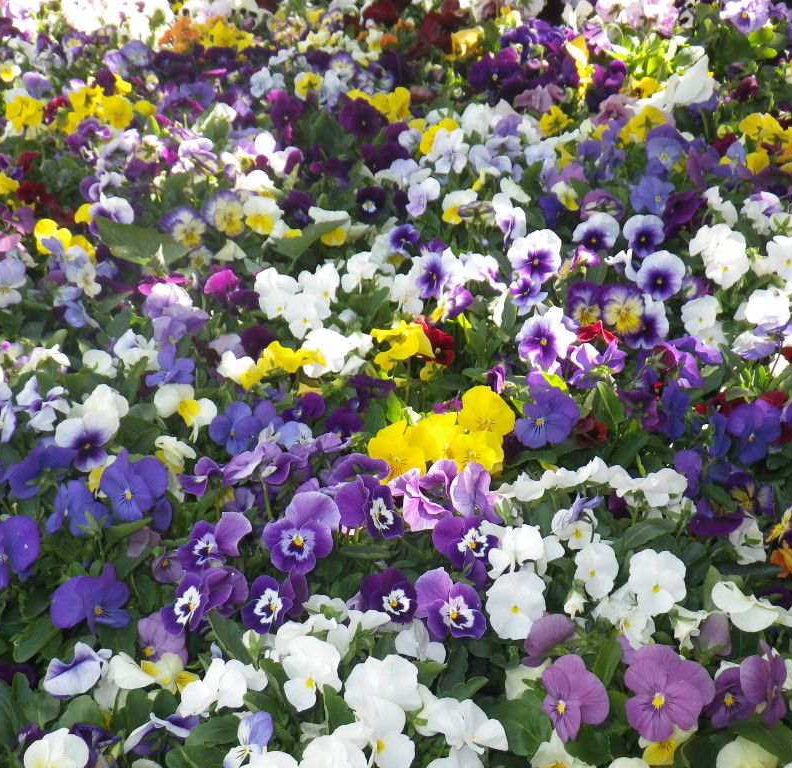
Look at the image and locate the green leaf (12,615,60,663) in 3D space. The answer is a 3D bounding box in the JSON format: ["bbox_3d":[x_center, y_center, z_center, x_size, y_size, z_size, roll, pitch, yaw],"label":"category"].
[{"bbox_3d":[-0.298,0.211,0.834,0.028,0.012,0.058,16,41,24],"label":"green leaf"}]

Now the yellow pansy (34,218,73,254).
[{"bbox_3d":[-0.450,-0.194,1.322,0.049,0.047,0.022,-4,3,-19],"label":"yellow pansy"}]

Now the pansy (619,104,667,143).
[{"bbox_3d":[0.306,-0.321,1.250,0.056,0.052,0.025,-6,26,3],"label":"pansy"}]

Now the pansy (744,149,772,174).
[{"bbox_3d":[0.503,-0.308,1.400,0.042,0.042,0.020,10,19,17],"label":"pansy"}]

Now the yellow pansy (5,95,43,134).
[{"bbox_3d":[-0.563,-0.407,1.520,0.055,0.030,0.056,-8,69,0],"label":"yellow pansy"}]

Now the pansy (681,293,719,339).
[{"bbox_3d":[0.310,-0.069,1.029,0.038,0.044,0.020,1,4,17],"label":"pansy"}]

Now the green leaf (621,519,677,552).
[{"bbox_3d":[0.203,0.122,0.811,0.053,0.012,0.028,-30,51,-8],"label":"green leaf"}]

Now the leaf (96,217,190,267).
[{"bbox_3d":[-0.301,-0.170,1.200,0.112,0.022,0.075,11,50,11],"label":"leaf"}]

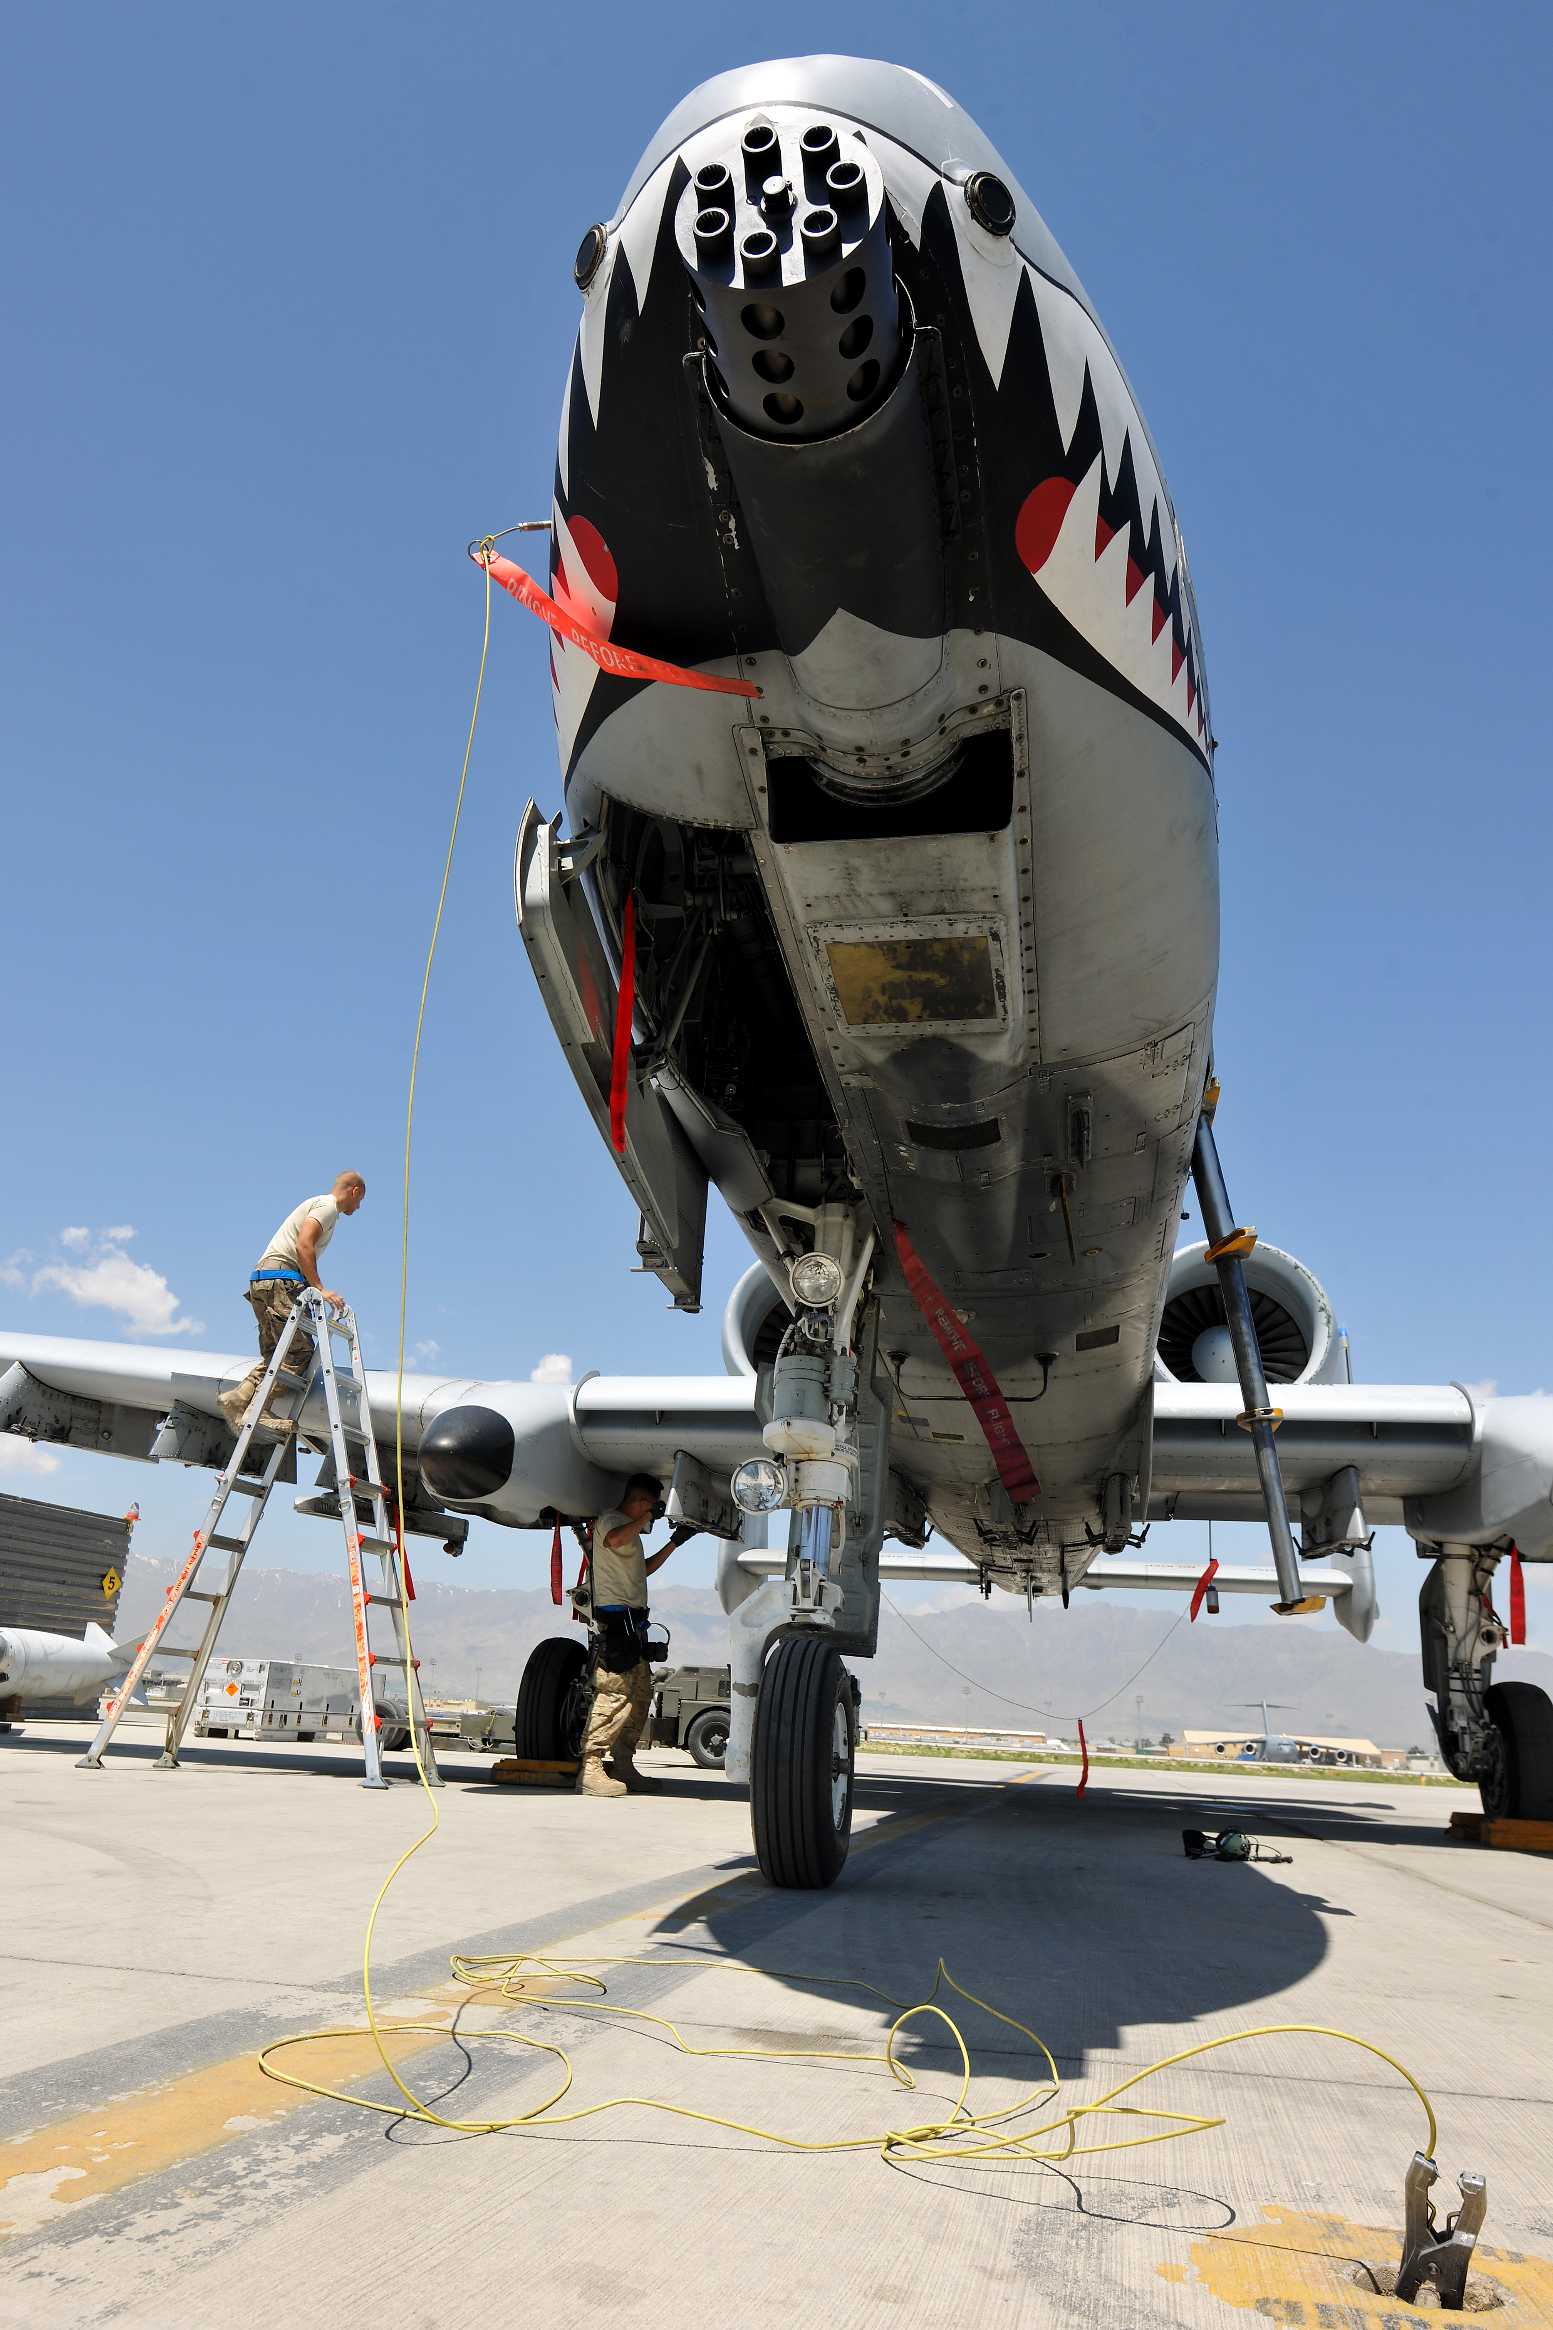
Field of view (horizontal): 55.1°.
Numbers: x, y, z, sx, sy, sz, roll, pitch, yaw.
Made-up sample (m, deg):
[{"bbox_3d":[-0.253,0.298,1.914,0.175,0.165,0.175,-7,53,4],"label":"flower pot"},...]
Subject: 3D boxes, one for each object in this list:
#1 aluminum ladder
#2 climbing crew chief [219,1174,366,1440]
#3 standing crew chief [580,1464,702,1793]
[{"bbox_3d":[-2.536,1.919,7.948,1.760,2.500,0.620,-4,-22,19],"label":"aluminum ladder"},{"bbox_3d":[-2.685,0.792,8.439,0.690,1.619,0.500,10,-22,-19],"label":"climbing crew chief"},{"bbox_3d":[-0.752,2.543,8.221,0.600,1.710,0.540,7,-21,-11],"label":"standing crew chief"}]

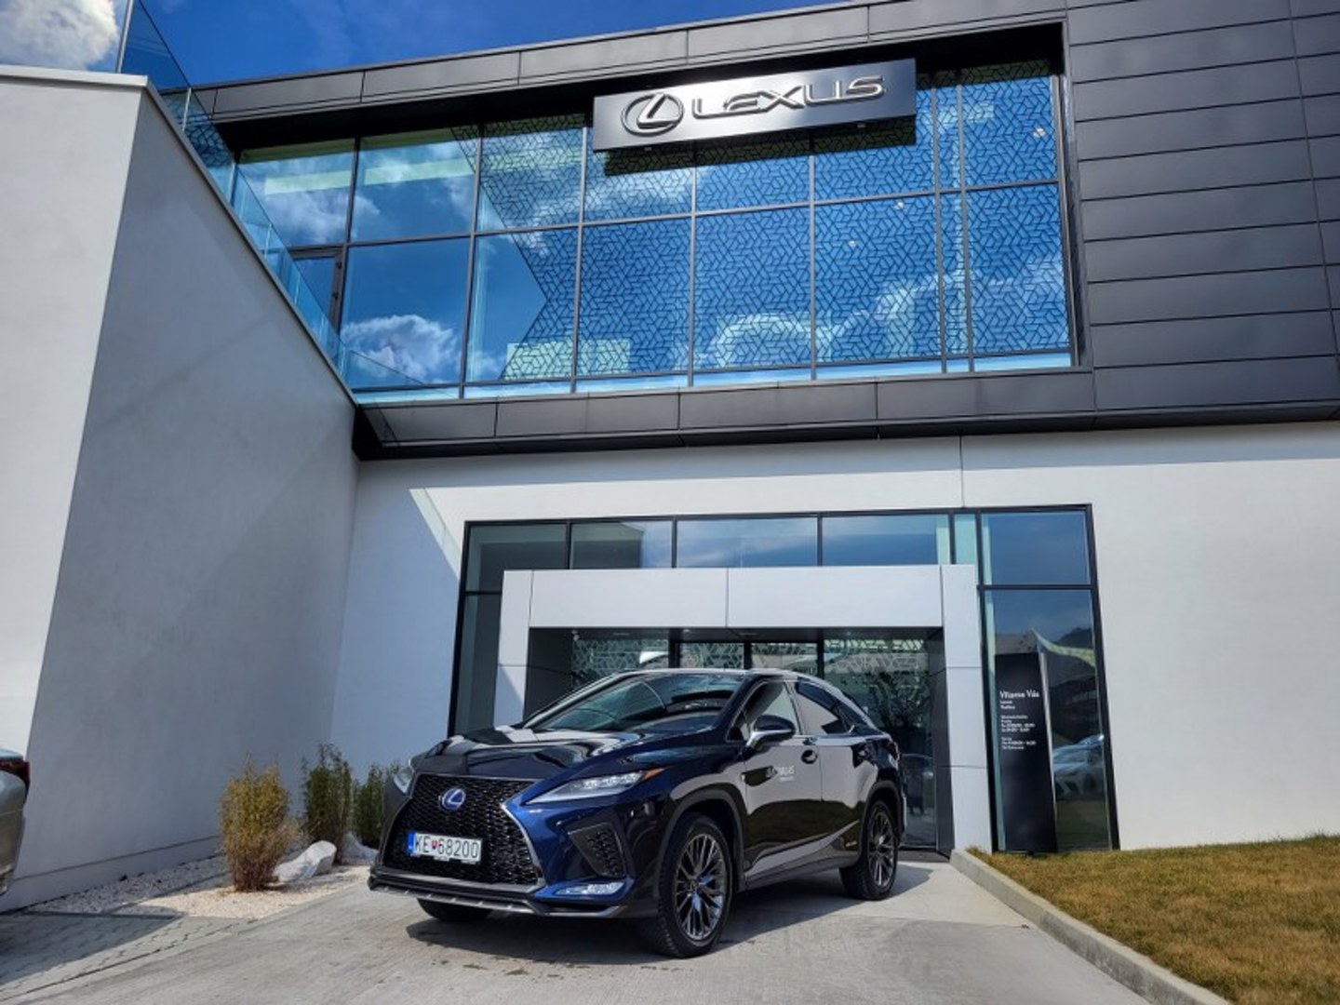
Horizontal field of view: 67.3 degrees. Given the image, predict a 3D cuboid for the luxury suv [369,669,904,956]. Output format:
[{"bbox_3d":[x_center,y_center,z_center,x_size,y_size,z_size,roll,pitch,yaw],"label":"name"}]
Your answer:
[{"bbox_3d":[0.142,1.974,7.110,1.920,1.690,4.890,-7,-16,31],"label":"luxury suv"}]

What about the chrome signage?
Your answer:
[{"bbox_3d":[1.093,-5.351,13.728,4.393,0.849,0.180,-2,-14,12],"label":"chrome signage"}]

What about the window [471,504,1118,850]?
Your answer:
[{"bbox_3d":[1.061,2.068,12.281,7.890,3.961,0.300,-2,-14,12],"label":"window"}]

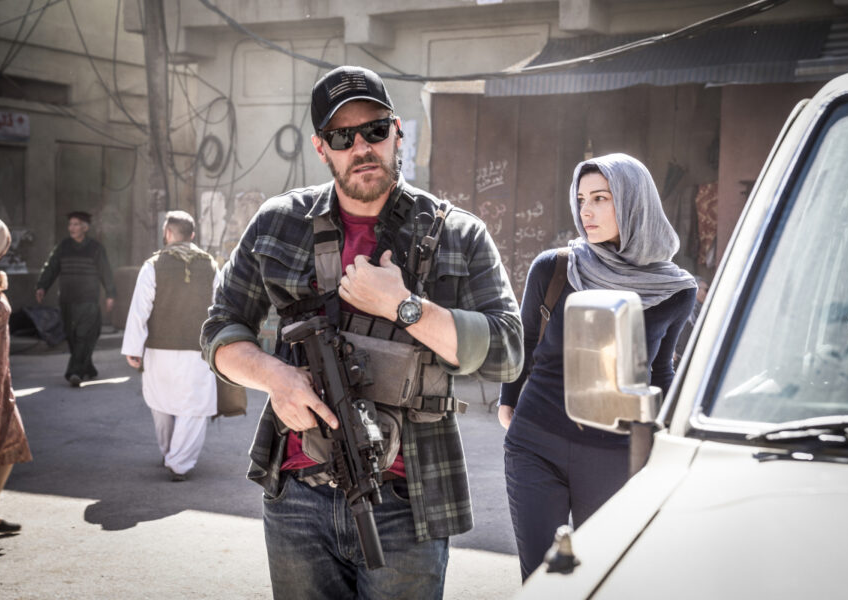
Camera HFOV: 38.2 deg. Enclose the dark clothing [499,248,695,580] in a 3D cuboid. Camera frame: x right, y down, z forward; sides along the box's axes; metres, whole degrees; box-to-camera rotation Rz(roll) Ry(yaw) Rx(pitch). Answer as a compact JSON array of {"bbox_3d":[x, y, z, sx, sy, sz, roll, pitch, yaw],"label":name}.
[{"bbox_3d":[0.455,0.600,3.220,0.520,1.460,0.320,1,3,11],"label":"dark clothing"}]

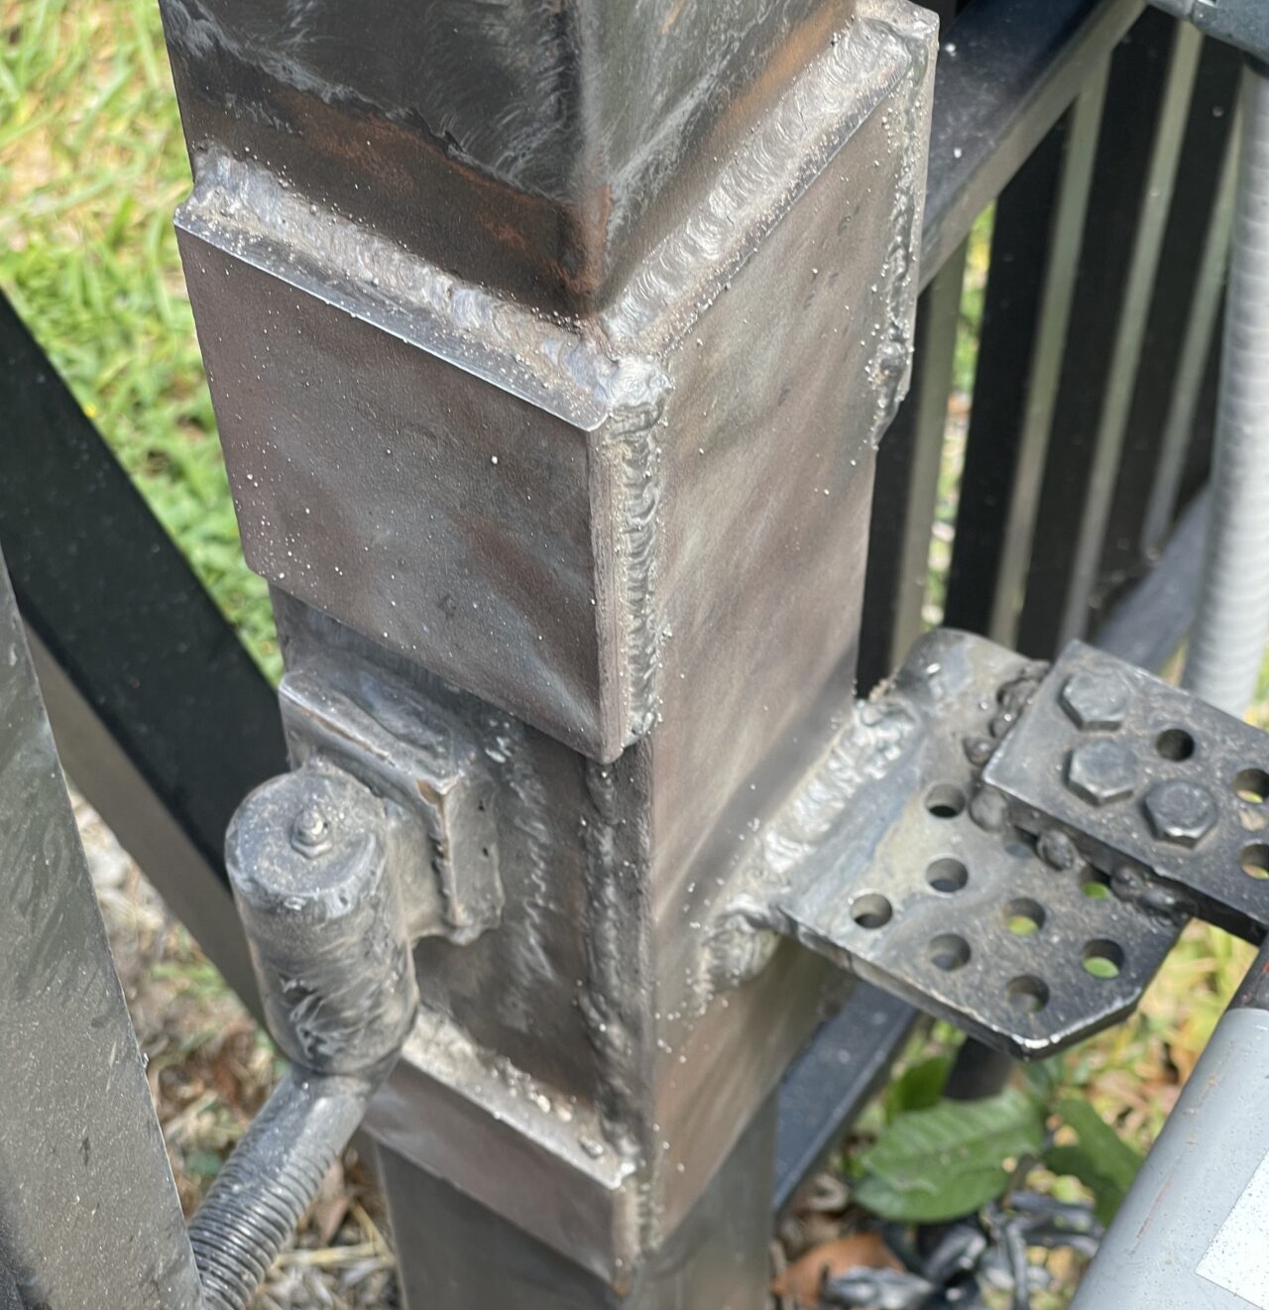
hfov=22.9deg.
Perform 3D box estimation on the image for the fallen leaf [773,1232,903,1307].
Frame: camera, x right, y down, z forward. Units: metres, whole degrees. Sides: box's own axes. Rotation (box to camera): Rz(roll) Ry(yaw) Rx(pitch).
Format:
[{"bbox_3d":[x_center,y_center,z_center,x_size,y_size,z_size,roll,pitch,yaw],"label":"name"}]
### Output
[{"bbox_3d":[0.087,0.260,1.320,0.058,0.012,0.038,-16,54,-10],"label":"fallen leaf"}]

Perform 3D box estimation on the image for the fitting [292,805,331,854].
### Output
[{"bbox_3d":[-0.076,0.041,0.735,0.009,0.009,0.009,-1,53,1],"label":"fitting"}]

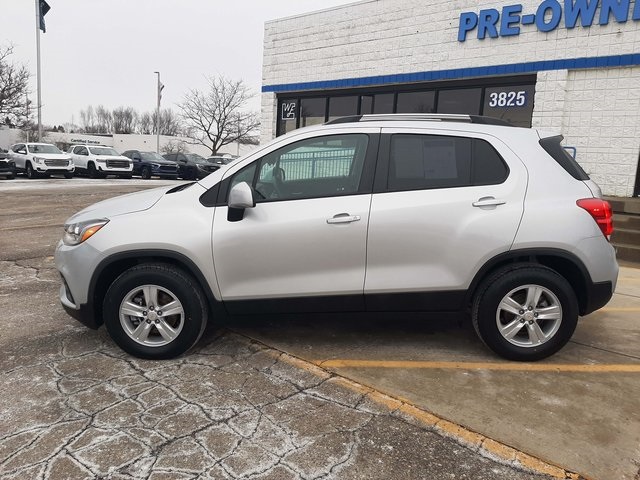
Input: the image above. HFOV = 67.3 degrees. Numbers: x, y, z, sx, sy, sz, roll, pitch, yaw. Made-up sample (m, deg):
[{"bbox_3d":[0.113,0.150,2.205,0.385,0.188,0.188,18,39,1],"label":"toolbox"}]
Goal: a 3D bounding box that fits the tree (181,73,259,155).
[{"bbox_3d":[-8.241,-9.259,39.419,6.907,8.314,6.907,3,8,0],"label":"tree"}]

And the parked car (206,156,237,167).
[{"bbox_3d":[-6.450,-4.700,31.900,4.500,1.600,1.840,10,11,40],"label":"parked car"}]

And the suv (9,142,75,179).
[{"bbox_3d":[-14.040,-3.990,24.170,4.630,1.660,1.840,10,11,42],"label":"suv"}]

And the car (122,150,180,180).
[{"bbox_3d":[-9.930,-4.350,28.000,4.480,1.610,1.810,10,11,43],"label":"car"}]

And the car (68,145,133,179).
[{"bbox_3d":[-11.782,-4.094,25.348,4.900,1.690,1.920,10,11,40],"label":"car"}]

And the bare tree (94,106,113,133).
[{"bbox_3d":[-40.177,-19.301,89.205,3.370,11.364,3.370,3,8,0],"label":"bare tree"}]

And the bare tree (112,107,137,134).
[{"bbox_3d":[-34.600,-18.300,85.000,4.500,11.000,4.500,3,8,0],"label":"bare tree"}]

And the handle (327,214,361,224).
[{"bbox_3d":[0.153,-0.133,3.095,0.215,0.060,0.050,0,12,1],"label":"handle"}]

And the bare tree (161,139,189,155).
[{"bbox_3d":[-13.554,-7.658,44.779,2.621,3.164,2.621,3,8,0],"label":"bare tree"}]

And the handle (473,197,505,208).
[{"bbox_3d":[1.080,-0.238,3.064,0.215,0.060,0.050,0,12,1],"label":"handle"}]

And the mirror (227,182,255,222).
[{"bbox_3d":[-0.498,-0.238,3.049,0.140,0.240,0.190,0,12,1],"label":"mirror"}]

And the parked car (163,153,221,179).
[{"bbox_3d":[-8.300,-4.700,30.700,4.550,1.620,1.830,9,11,40],"label":"parked car"}]

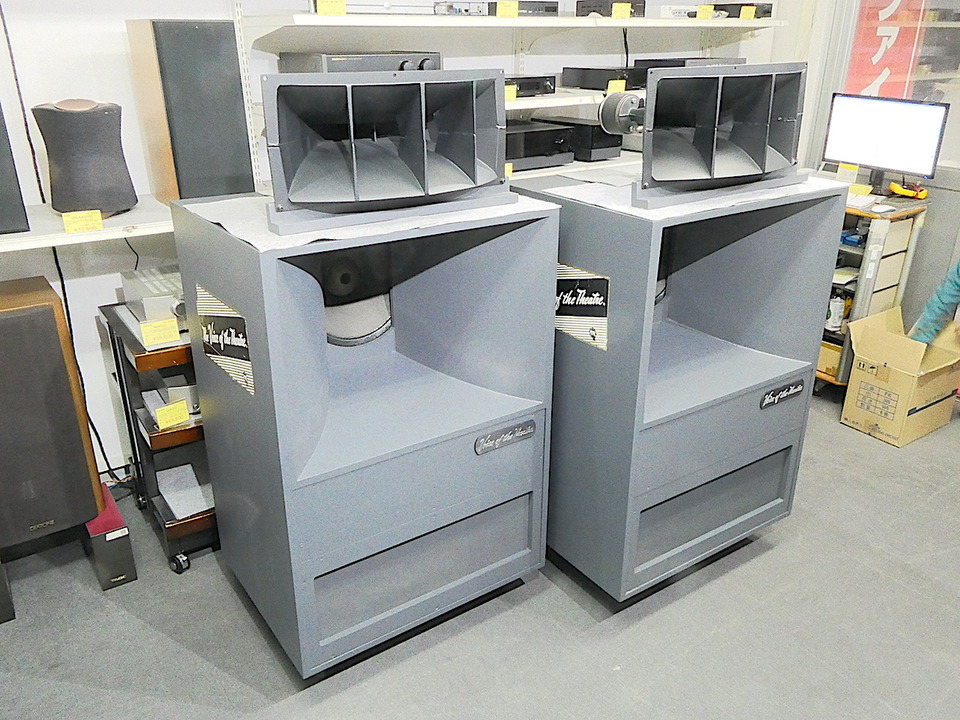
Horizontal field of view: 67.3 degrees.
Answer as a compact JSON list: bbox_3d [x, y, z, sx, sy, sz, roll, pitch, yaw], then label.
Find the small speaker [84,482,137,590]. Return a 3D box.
[{"bbox_3d":[-1.148,0.532,2.212,0.092,0.186,0.300,-15,26,-32],"label":"small speaker"}]

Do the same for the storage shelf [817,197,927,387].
[{"bbox_3d":[1.632,-0.325,3.419,0.440,0.840,0.600,-15,26,-32],"label":"storage shelf"}]

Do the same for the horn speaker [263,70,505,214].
[{"bbox_3d":[-0.286,-0.546,1.720,0.595,0.268,0.520,-15,27,-33],"label":"horn speaker"}]

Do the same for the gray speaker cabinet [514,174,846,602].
[{"bbox_3d":[0.535,0.006,2.244,0.760,1.067,0.620,-14,26,-31],"label":"gray speaker cabinet"}]

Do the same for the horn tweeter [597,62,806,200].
[{"bbox_3d":[0.530,-0.654,1.967,0.595,0.268,0.520,-14,26,-31],"label":"horn tweeter"}]

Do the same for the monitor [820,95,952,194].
[{"bbox_3d":[1.847,-0.994,3.327,0.180,0.420,0.525,-15,26,-32],"label":"monitor"}]

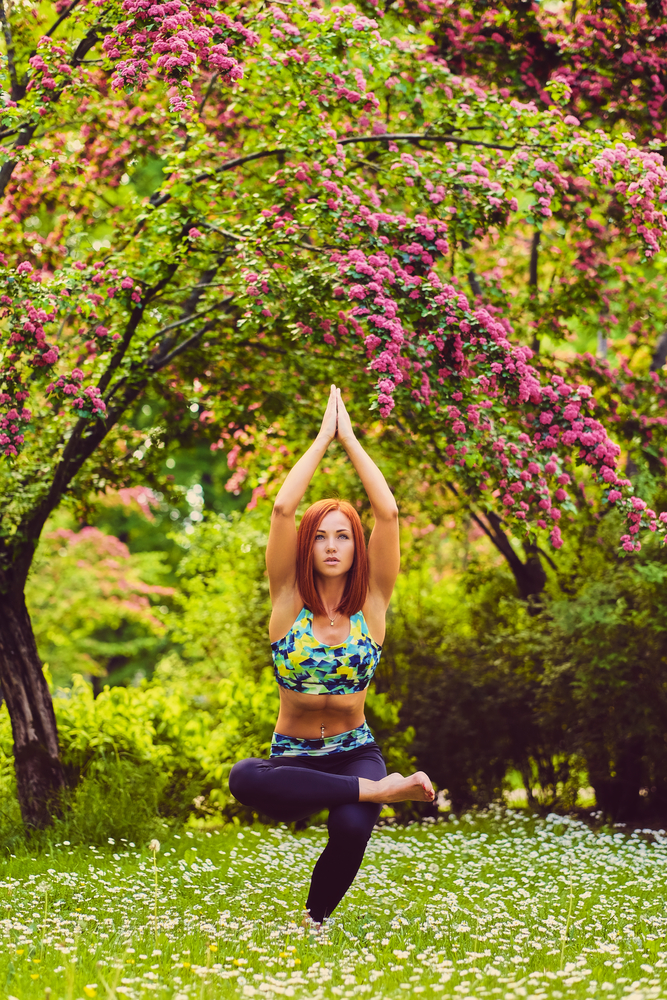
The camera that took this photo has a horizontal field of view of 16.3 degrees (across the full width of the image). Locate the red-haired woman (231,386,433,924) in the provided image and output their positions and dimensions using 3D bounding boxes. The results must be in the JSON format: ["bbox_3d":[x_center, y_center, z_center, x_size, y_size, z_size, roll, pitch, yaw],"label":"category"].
[{"bbox_3d":[-0.006,0.457,6.900,0.600,1.580,0.600,0,-1,0],"label":"red-haired woman"}]

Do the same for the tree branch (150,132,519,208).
[{"bbox_3d":[0.004,-1.144,8.100,1.300,0.270,0.300,0,-1,9],"label":"tree branch"}]

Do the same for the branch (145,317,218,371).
[{"bbox_3d":[-0.580,-0.589,8.900,0.267,0.206,0.120,0,-1,0],"label":"branch"}]

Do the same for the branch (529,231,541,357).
[{"bbox_3d":[0.930,-0.960,10.800,0.056,0.574,0.060,0,-1,0],"label":"branch"}]

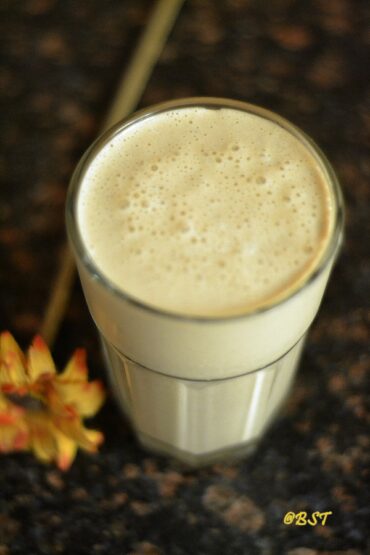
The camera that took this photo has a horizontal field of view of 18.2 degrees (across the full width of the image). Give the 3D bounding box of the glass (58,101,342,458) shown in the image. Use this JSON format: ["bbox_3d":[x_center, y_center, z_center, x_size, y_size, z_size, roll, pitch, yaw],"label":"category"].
[{"bbox_3d":[0.007,0.012,0.413,0.086,0.128,0.086,0,57,0],"label":"glass"}]

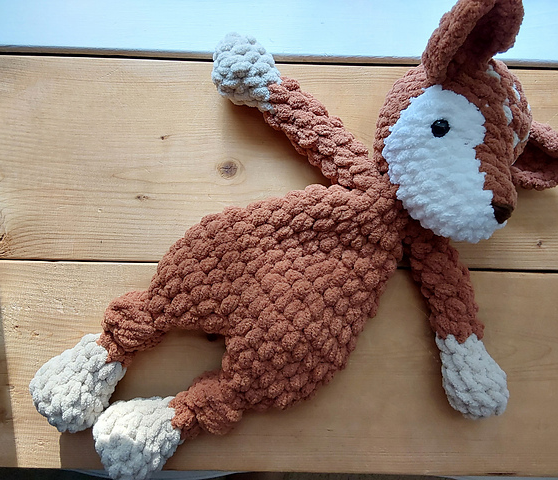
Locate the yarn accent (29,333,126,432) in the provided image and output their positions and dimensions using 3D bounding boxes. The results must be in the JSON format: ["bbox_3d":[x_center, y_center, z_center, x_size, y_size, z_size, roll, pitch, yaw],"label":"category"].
[{"bbox_3d":[-0.171,0.126,0.453,0.083,0.056,0.064,-44,90,-1],"label":"yarn accent"}]

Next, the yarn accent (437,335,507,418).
[{"bbox_3d":[0.171,0.118,0.457,0.053,0.047,0.079,-16,89,-1],"label":"yarn accent"}]

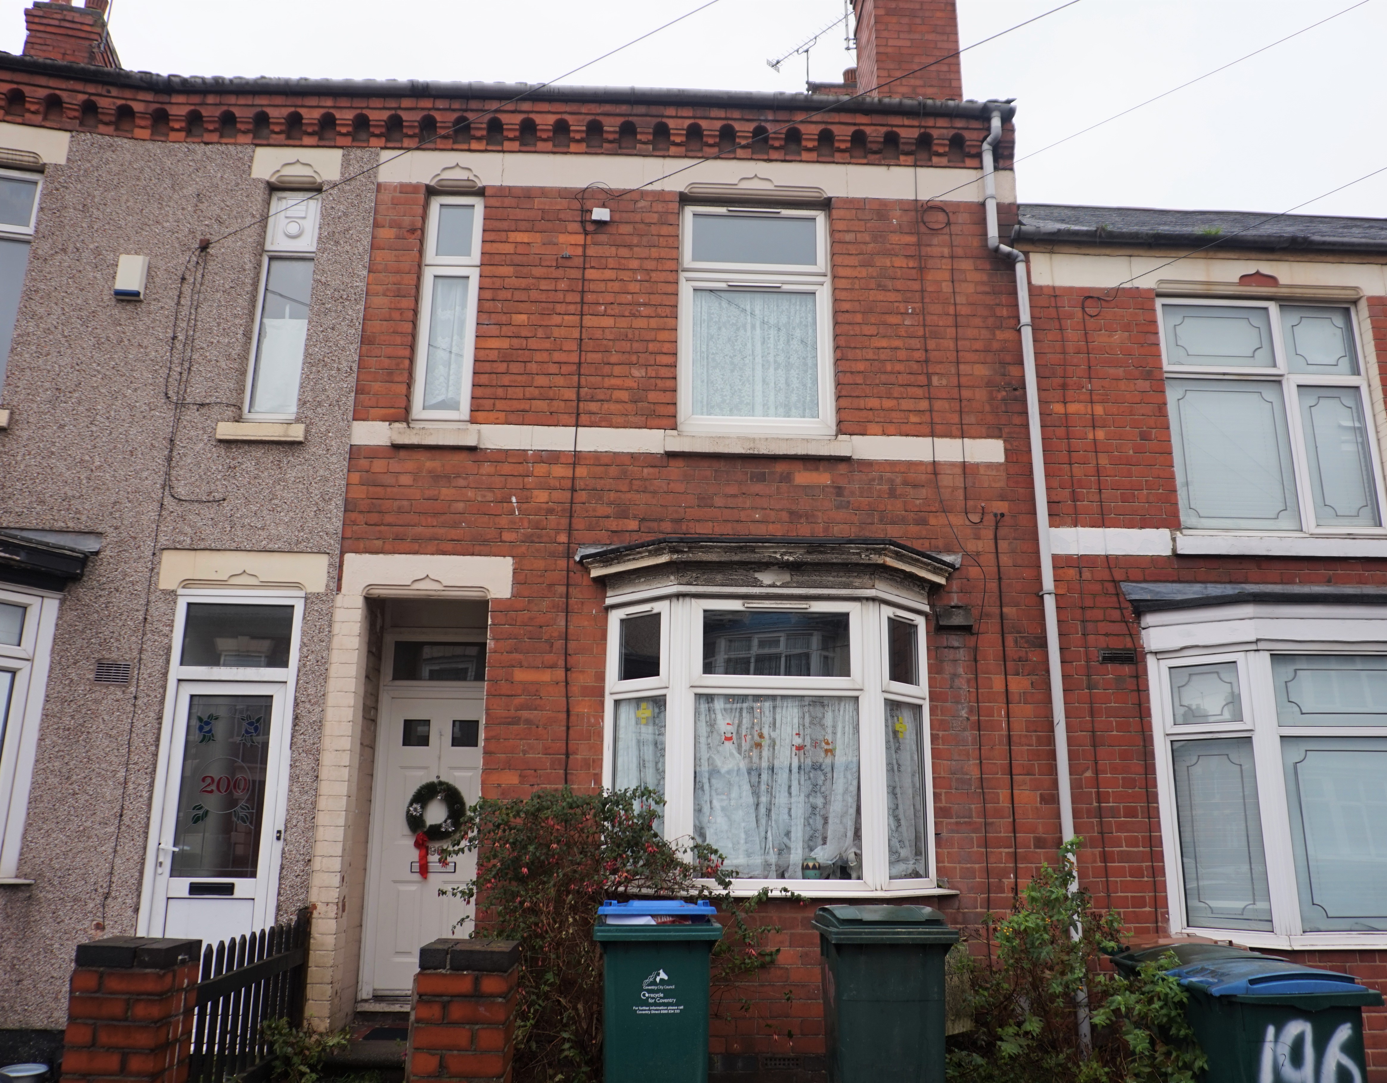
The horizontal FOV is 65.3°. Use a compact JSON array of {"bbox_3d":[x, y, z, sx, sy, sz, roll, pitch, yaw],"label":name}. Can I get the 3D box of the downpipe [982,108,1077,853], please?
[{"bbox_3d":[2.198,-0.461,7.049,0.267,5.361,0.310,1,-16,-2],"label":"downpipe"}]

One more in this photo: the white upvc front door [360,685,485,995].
[{"bbox_3d":[-1.697,1.938,7.100,0.830,1.952,0.080,1,-16,-2],"label":"white upvc front door"}]

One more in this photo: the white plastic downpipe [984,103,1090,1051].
[{"bbox_3d":[2.194,-0.070,6.939,0.267,6.173,0.310,1,-16,-2],"label":"white plastic downpipe"}]

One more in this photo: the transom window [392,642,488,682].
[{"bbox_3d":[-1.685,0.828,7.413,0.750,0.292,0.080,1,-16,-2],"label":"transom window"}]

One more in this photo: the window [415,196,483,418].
[{"bbox_3d":[-1.696,-1.626,7.579,0.399,1.708,0.100,1,-16,-2],"label":"window"}]

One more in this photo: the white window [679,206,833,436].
[{"bbox_3d":[0.441,-1.549,7.644,1.064,1.742,0.100,1,-16,-2],"label":"white window"}]

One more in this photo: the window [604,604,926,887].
[{"bbox_3d":[0.477,1.206,6.500,2.013,1.691,0.440,1,-16,-2],"label":"window"}]

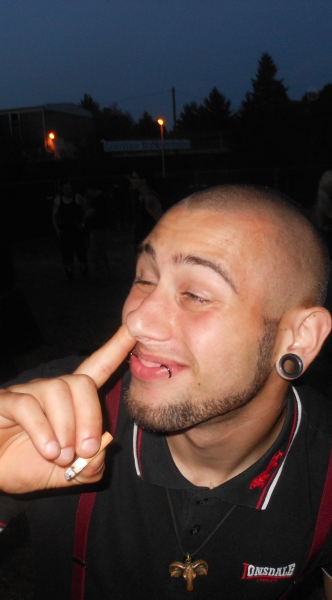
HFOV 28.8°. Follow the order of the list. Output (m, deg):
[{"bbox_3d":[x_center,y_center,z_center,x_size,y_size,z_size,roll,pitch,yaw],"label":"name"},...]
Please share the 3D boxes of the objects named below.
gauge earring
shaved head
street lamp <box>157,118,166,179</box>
[{"bbox_3d":[0.107,0.057,0.558,0.022,0.022,0.011,8,-3,-9],"label":"gauge earring"},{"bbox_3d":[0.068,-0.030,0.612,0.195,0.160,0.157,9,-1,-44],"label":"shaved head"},{"bbox_3d":[-0.186,-9.678,45.533,0.400,5.850,0.600,-2,11,6],"label":"street lamp"}]

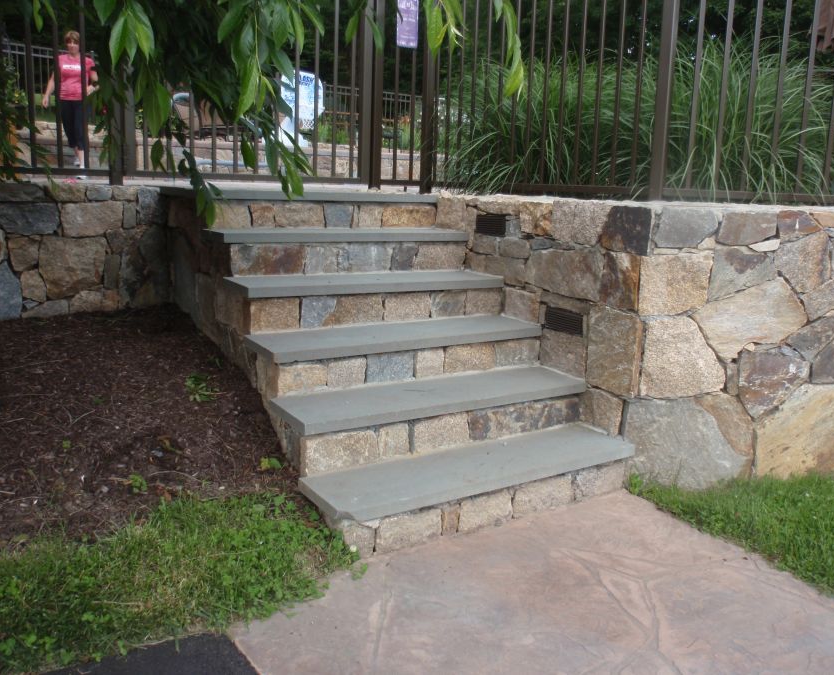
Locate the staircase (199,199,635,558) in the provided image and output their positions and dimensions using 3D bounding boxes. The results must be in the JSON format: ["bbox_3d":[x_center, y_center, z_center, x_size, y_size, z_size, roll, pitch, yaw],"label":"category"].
[{"bbox_3d":[-0.045,0.012,2.965,1.240,0.990,1.410,-5,14,-32],"label":"staircase"}]

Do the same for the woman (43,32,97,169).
[{"bbox_3d":[-3.903,-2.613,8.200,0.600,1.610,0.450,-2,12,-19],"label":"woman"}]

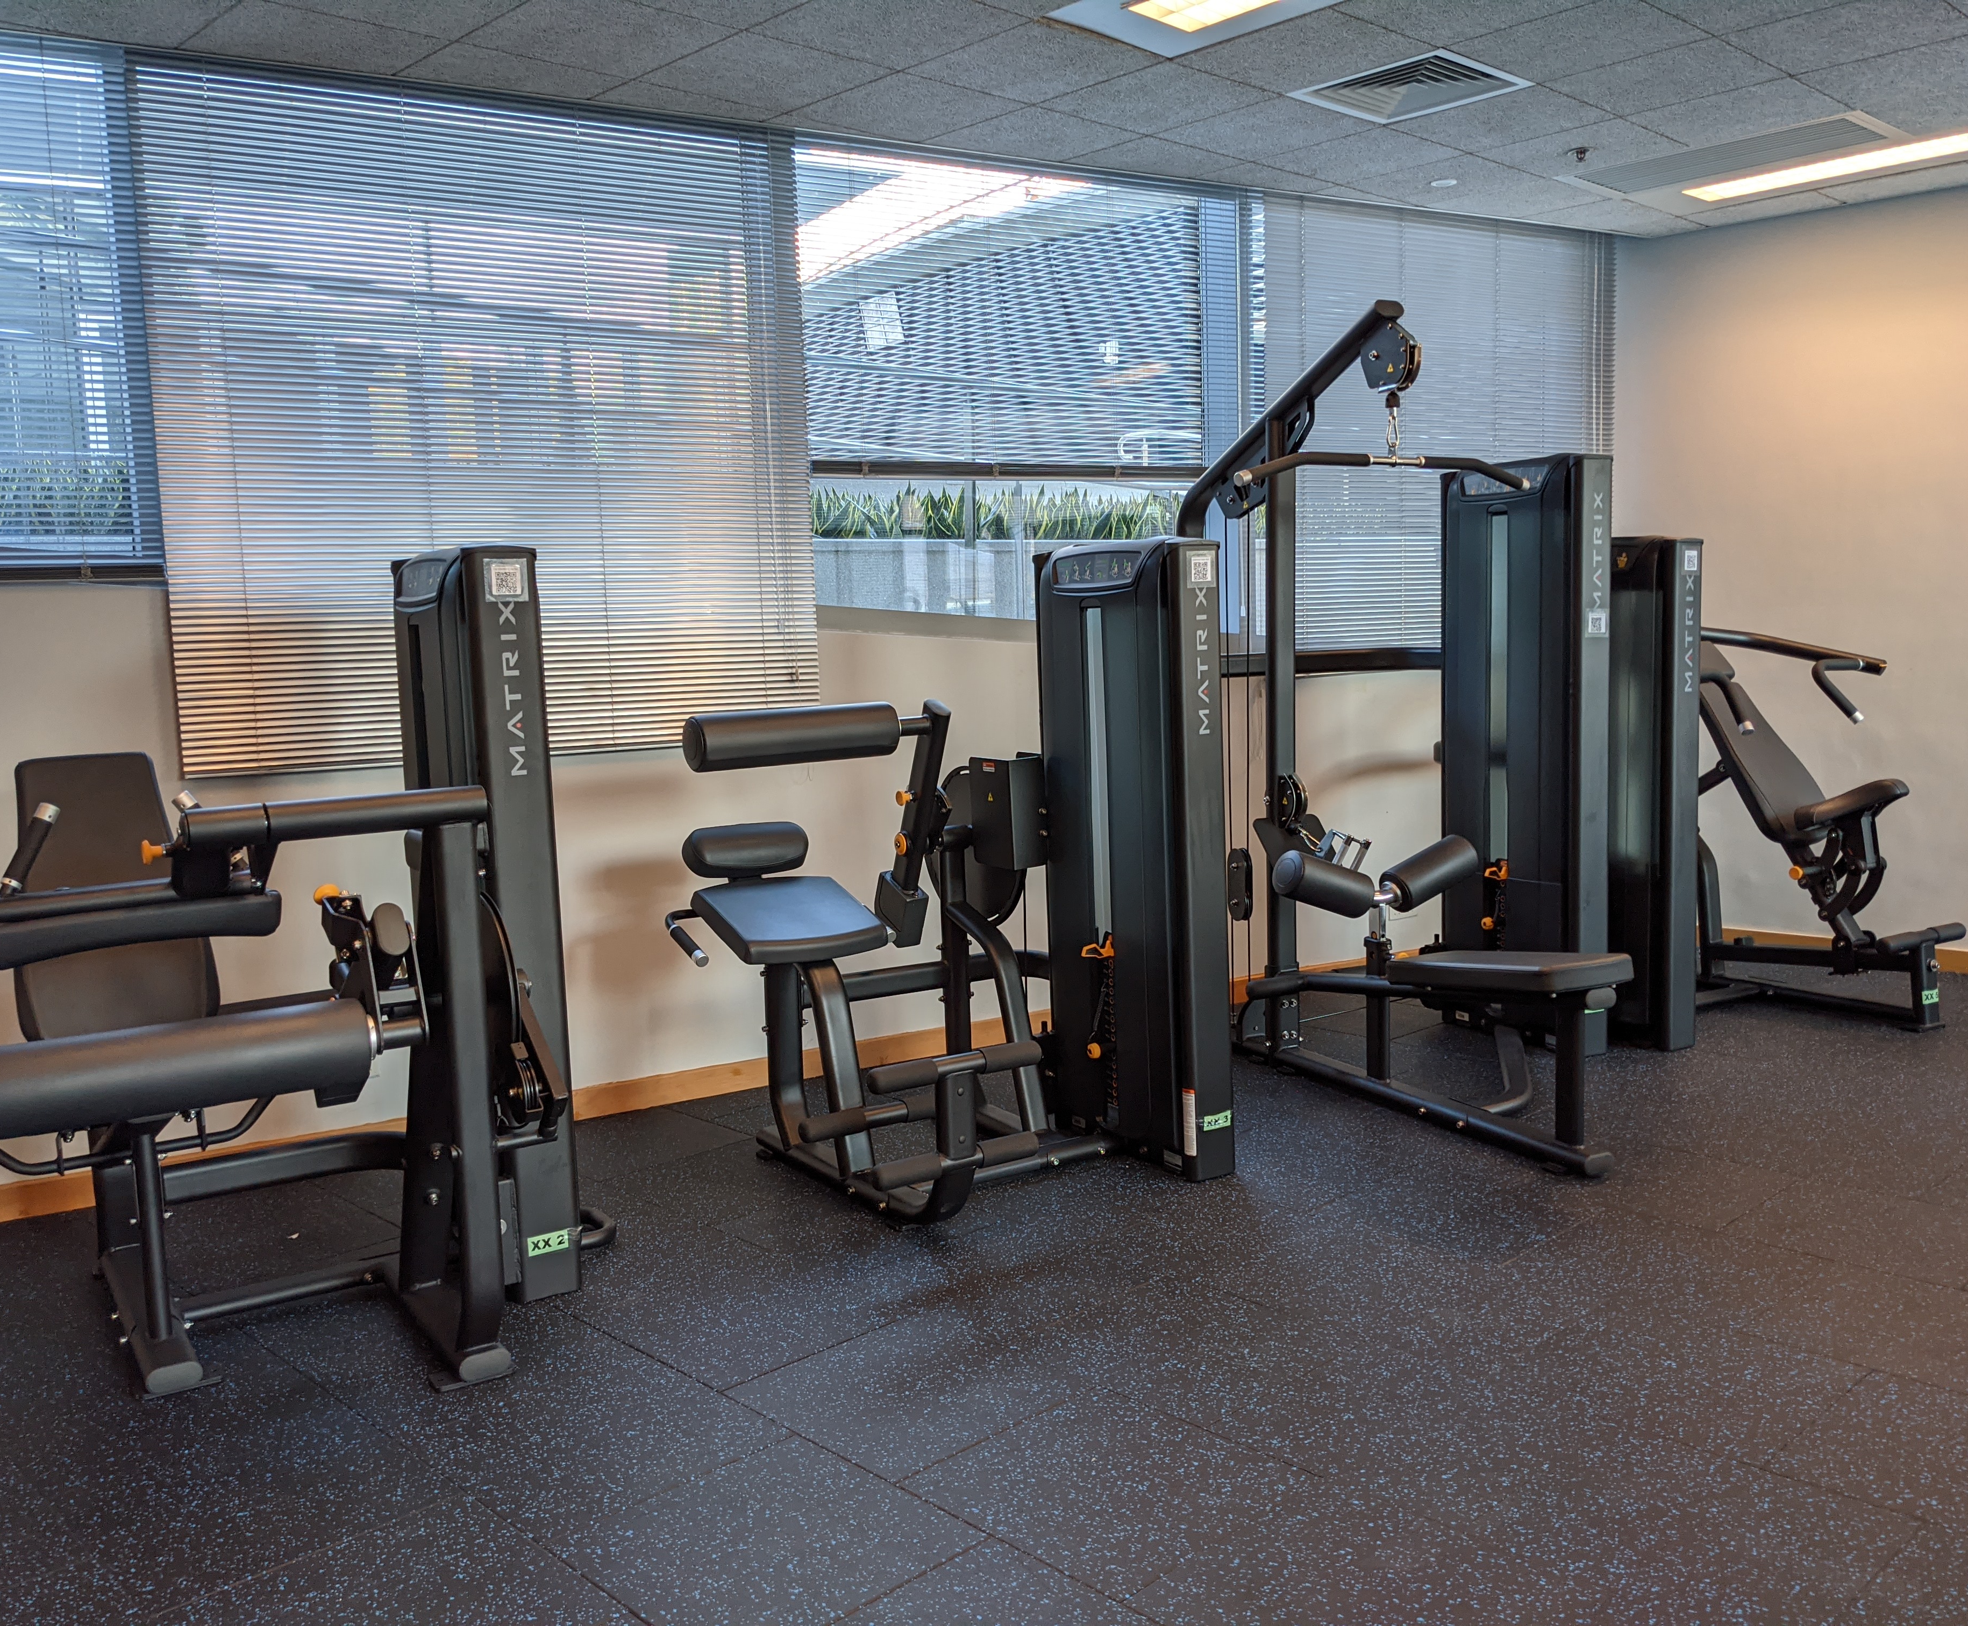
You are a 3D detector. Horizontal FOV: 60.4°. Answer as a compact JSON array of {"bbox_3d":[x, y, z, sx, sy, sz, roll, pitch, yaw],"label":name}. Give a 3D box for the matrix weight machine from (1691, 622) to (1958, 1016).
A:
[{"bbox_3d":[2.759,-0.010,6.008,0.995,1.367,1.275,-6,8,-29],"label":"matrix weight machine"}]

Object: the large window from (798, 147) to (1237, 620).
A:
[{"bbox_3d":[0.167,-1.391,5.655,1.708,1.438,0.100,-6,8,-29],"label":"large window"}]

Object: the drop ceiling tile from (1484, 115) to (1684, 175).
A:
[{"bbox_3d":[1.957,-2.183,5.540,0.510,0.020,0.506,-8,9,-43],"label":"drop ceiling tile"}]

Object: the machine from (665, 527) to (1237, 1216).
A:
[{"bbox_3d":[-0.160,0.136,4.373,1.150,1.590,1.100,-6,8,-31],"label":"machine"}]

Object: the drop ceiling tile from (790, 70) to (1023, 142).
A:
[{"bbox_3d":[-0.215,-2.035,4.872,0.510,0.020,0.506,-8,9,-43],"label":"drop ceiling tile"}]

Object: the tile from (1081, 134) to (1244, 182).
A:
[{"bbox_3d":[0.563,-2.140,5.531,0.510,0.020,0.377,-8,9,-43],"label":"tile"}]

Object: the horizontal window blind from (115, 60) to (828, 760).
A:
[{"bbox_3d":[-1.285,-1.042,4.629,1.780,1.775,0.050,-6,8,-31],"label":"horizontal window blind"}]

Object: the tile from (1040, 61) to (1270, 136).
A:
[{"bbox_3d":[0.501,-2.058,4.863,0.510,0.020,0.510,-8,9,-43],"label":"tile"}]

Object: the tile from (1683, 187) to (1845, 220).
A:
[{"bbox_3d":[2.997,-2.336,6.526,0.326,0.020,0.510,-8,9,-43],"label":"tile"}]

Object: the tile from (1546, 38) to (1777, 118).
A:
[{"bbox_3d":[1.940,-2.098,4.827,0.510,0.020,0.506,-8,9,-43],"label":"tile"}]

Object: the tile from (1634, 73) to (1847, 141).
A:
[{"bbox_3d":[2.311,-2.153,5.175,0.510,0.020,0.510,-8,9,-43],"label":"tile"}]

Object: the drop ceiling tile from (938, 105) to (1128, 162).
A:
[{"bbox_3d":[0.167,-2.087,5.207,0.510,0.020,0.466,-8,9,-43],"label":"drop ceiling tile"}]

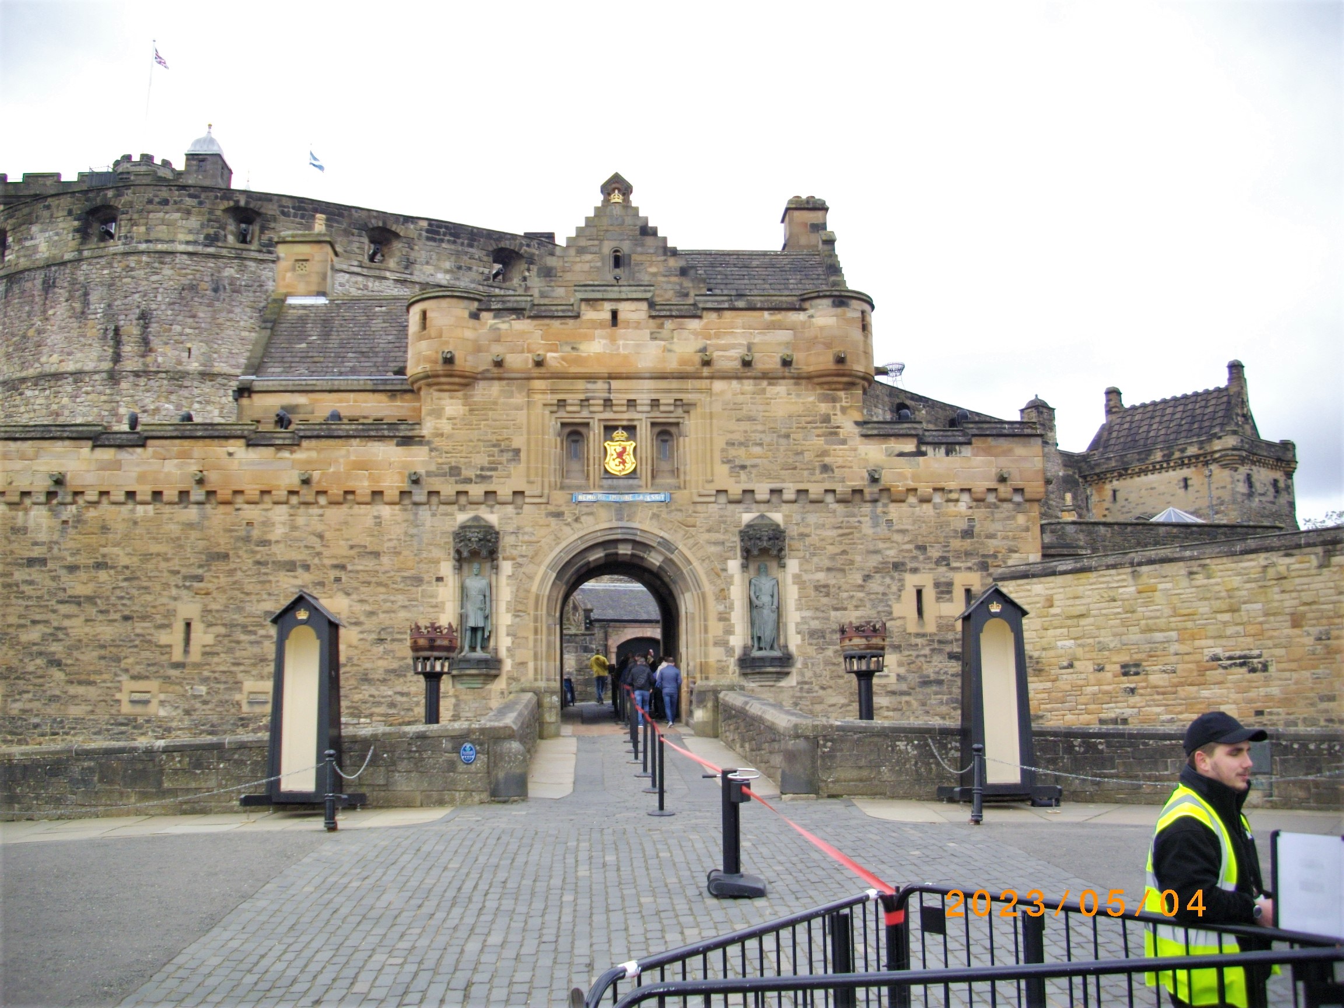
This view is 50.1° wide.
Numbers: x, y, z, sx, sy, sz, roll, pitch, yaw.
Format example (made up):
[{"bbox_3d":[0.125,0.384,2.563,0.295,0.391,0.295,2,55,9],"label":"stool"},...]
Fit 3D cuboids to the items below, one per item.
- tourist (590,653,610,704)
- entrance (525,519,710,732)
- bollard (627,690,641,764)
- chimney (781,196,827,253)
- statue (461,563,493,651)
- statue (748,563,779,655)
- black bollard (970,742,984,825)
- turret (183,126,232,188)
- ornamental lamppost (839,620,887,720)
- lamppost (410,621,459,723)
[{"bbox_3d":[-2.310,5.569,46.130,0.606,1.691,0.400,-1,-9,7],"label":"tourist"},{"bbox_3d":[-1.320,3.102,37.235,4.732,5.246,1.300,0,-9,-2],"label":"entrance"},{"bbox_3d":[-0.618,3.975,24.875,0.327,1.032,0.340,0,-9,-2],"label":"bollard"},{"bbox_3d":[4.092,-8.472,43.892,1.353,1.974,1.350,0,-9,-2],"label":"chimney"},{"bbox_3d":[-5.007,2.639,36.731,0.802,2.364,0.600,0,-9,-2],"label":"statue"},{"bbox_3d":[2.364,2.669,36.966,0.813,2.406,0.600,0,-9,-2],"label":"statue"},{"bbox_3d":[3.578,3.275,16.822,0.149,0.966,0.140,0,-9,-2],"label":"black bollard"},{"bbox_3d":[-29.632,-21.743,90.971,2.502,4.553,3.000,0,-9,-2],"label":"turret"},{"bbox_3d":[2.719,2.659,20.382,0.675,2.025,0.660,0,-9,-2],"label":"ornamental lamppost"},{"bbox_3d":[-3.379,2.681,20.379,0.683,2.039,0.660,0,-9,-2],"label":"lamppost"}]

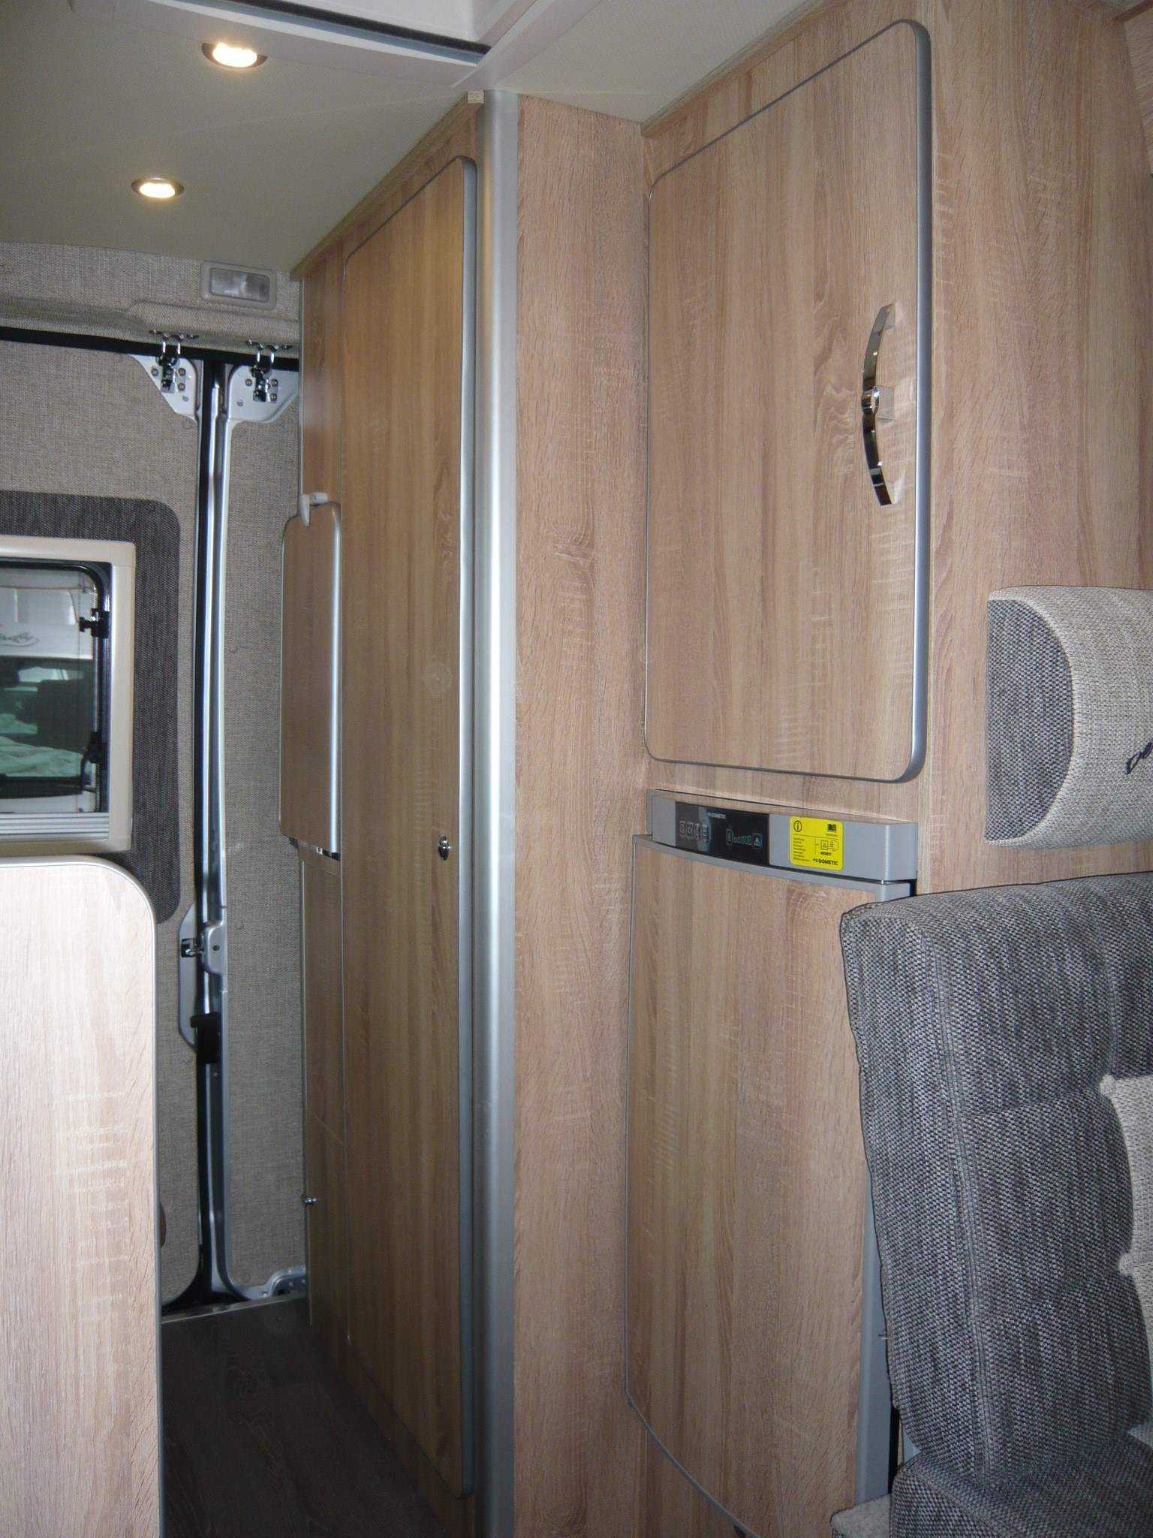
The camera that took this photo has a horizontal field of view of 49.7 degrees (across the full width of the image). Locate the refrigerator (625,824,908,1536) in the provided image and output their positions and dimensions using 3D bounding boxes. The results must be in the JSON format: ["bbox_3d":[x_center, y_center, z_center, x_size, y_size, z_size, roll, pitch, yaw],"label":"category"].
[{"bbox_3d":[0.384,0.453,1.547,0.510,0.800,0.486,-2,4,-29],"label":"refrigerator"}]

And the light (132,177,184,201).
[{"bbox_3d":[-0.615,-0.850,1.831,0.075,0.023,0.075,-2,4,-29],"label":"light"}]

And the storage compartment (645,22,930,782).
[{"bbox_3d":[0.336,-0.368,1.467,0.320,0.740,0.497,-2,4,-29],"label":"storage compartment"}]

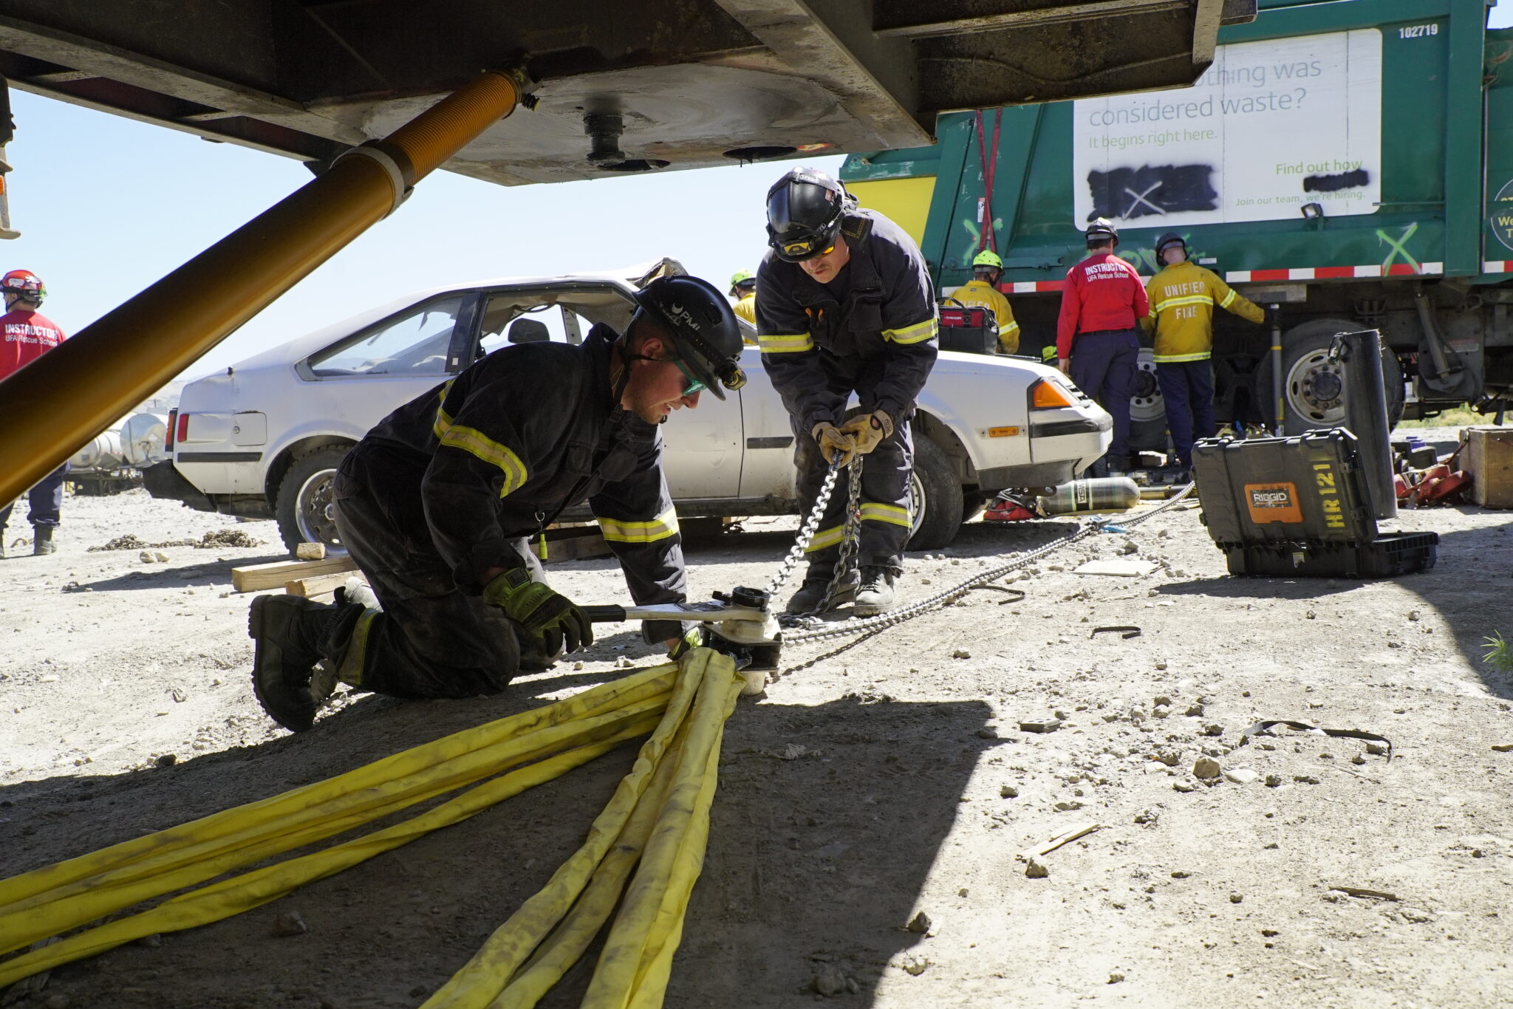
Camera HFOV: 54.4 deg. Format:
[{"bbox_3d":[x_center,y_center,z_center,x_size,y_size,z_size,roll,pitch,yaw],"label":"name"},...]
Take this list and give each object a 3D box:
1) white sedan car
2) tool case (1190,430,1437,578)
[{"bbox_3d":[-0.572,-0.471,7.186,4.420,1.320,1.670,-2,5,-2],"label":"white sedan car"},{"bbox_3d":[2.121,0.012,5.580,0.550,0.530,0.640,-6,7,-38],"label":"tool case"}]

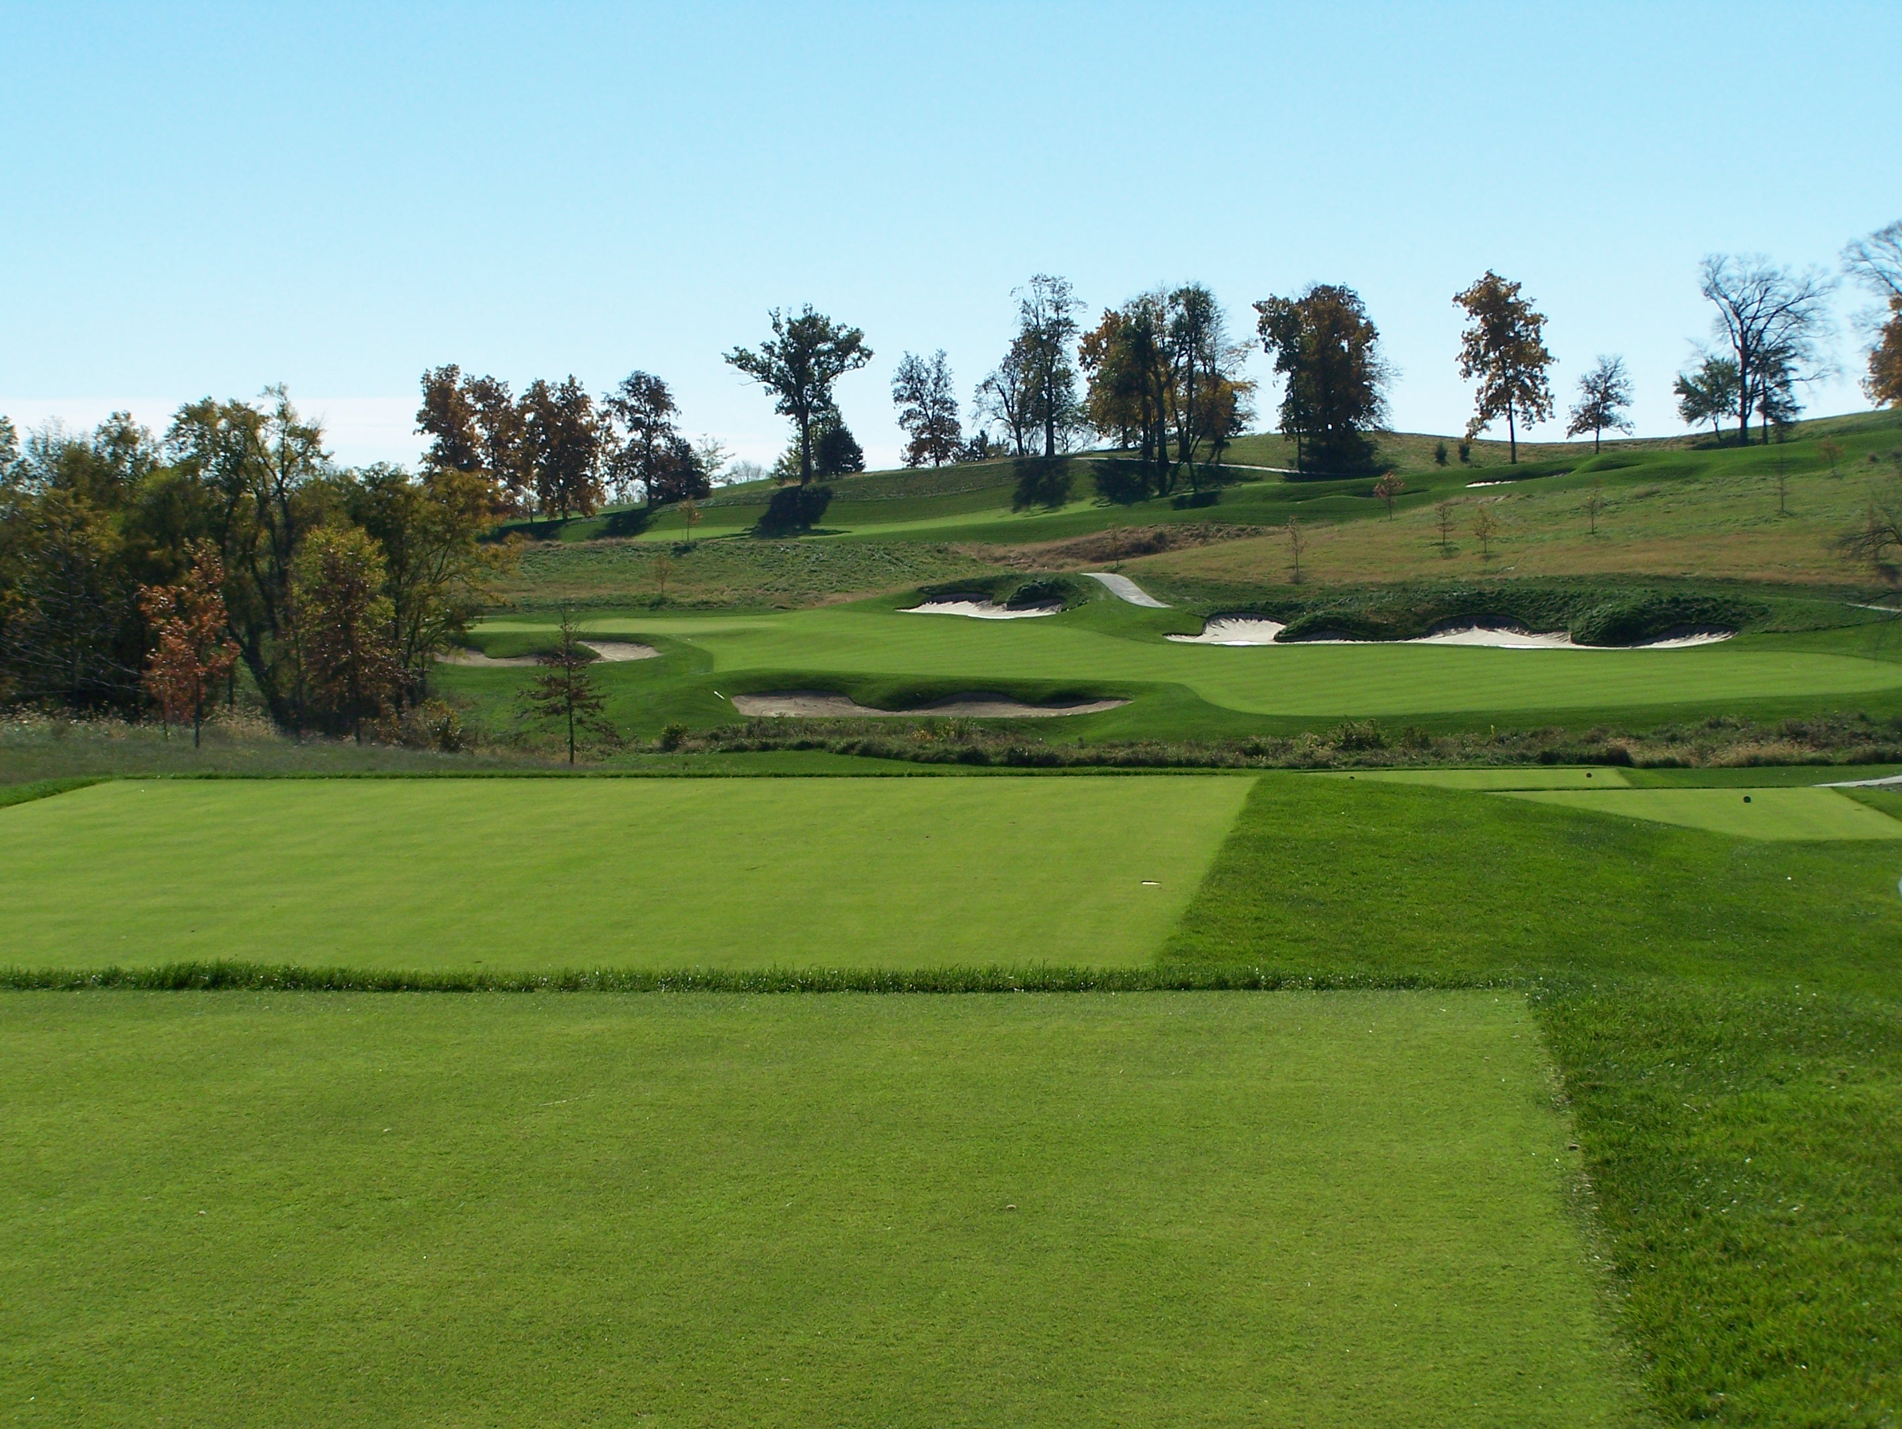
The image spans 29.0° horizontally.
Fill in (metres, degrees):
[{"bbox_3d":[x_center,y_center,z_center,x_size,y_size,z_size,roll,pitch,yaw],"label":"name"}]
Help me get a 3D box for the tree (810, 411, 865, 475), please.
[{"bbox_3d":[-11.190,-26.930,365.000,5.450,6.620,5.180,0,2,0],"label":"tree"}]

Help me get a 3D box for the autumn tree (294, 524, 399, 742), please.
[{"bbox_3d":[-16.910,-2.260,103.000,2.950,6.060,2.800,0,2,0],"label":"autumn tree"}]

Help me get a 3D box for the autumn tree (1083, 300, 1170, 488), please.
[{"bbox_3d":[15.640,-29.010,330.000,7.990,17.170,7.590,0,2,0],"label":"autumn tree"}]

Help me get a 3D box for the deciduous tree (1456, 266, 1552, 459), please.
[{"bbox_3d":[48.700,-30.670,325.000,8.910,16.910,8.470,0,2,0],"label":"deciduous tree"}]

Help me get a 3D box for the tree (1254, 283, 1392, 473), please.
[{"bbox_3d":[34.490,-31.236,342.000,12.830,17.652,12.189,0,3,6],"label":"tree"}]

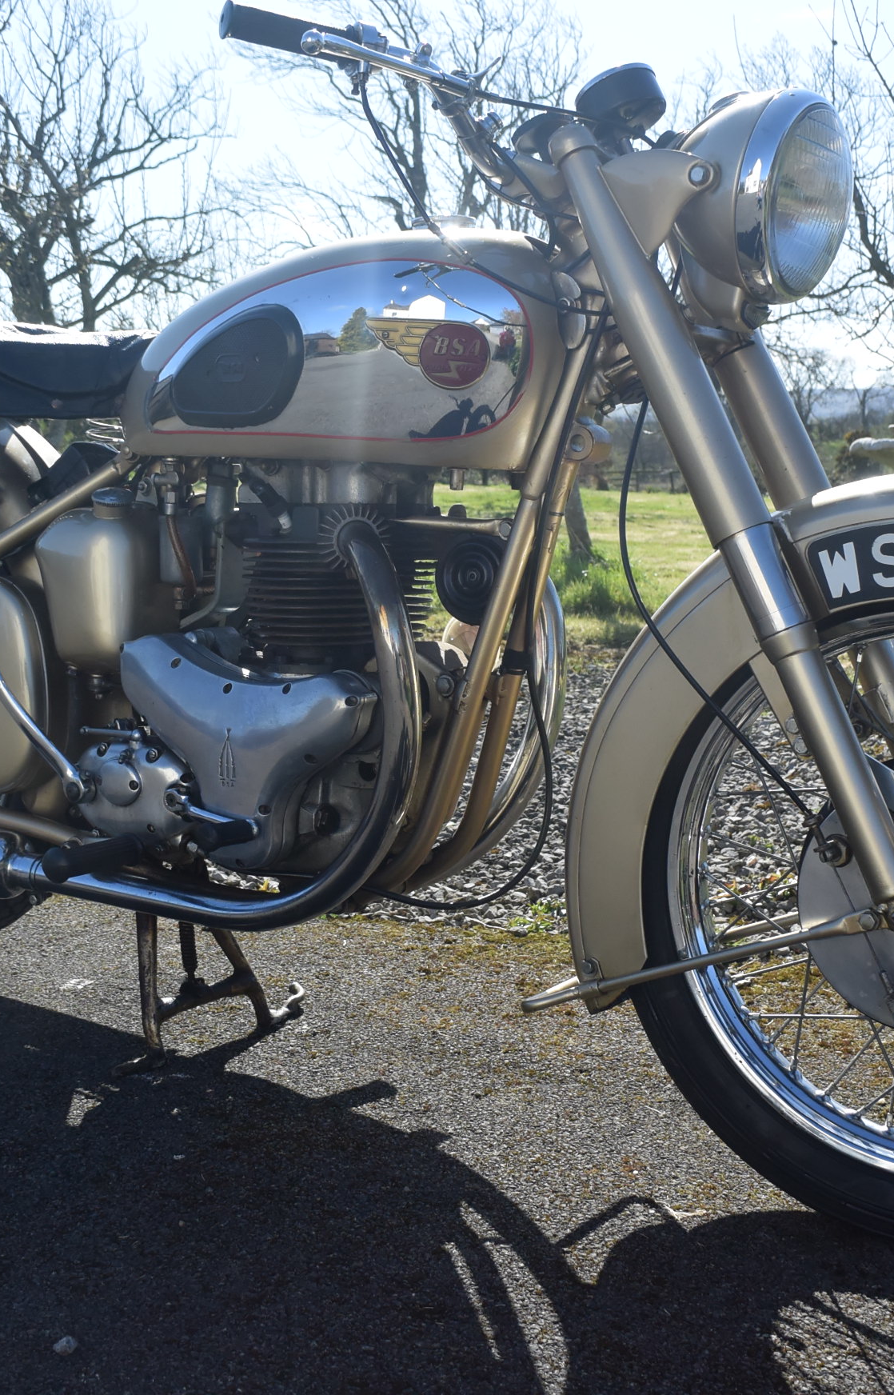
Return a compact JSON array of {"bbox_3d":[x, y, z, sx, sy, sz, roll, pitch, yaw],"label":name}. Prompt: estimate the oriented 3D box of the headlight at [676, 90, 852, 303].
[{"bbox_3d":[0.282,-0.463,1.456,0.165,0.197,0.196,6,8,34],"label":"headlight"}]

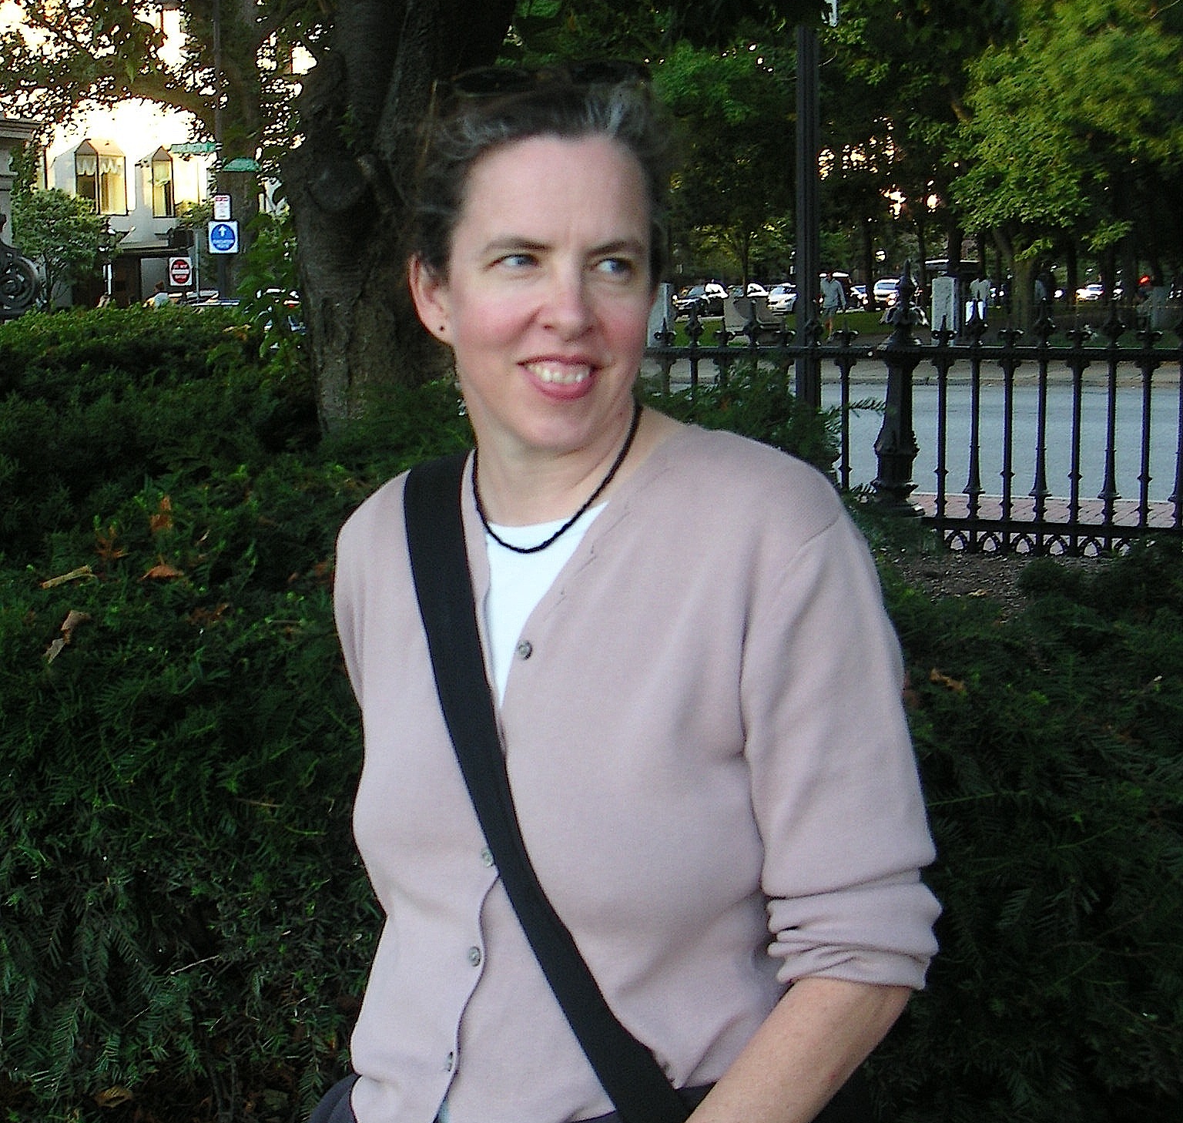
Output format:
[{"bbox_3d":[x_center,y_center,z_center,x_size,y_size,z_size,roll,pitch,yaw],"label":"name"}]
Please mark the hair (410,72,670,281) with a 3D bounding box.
[{"bbox_3d":[-0.033,-0.248,1.180,0.172,0.180,0.195,0,10,-18],"label":"hair"}]

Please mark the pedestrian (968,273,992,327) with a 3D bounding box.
[{"bbox_3d":[12.125,-8.148,54.000,0.600,1.720,0.450,4,10,25],"label":"pedestrian"}]

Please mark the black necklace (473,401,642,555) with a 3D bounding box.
[{"bbox_3d":[-0.024,-0.062,1.195,0.122,0.100,0.130,4,10,24],"label":"black necklace"}]

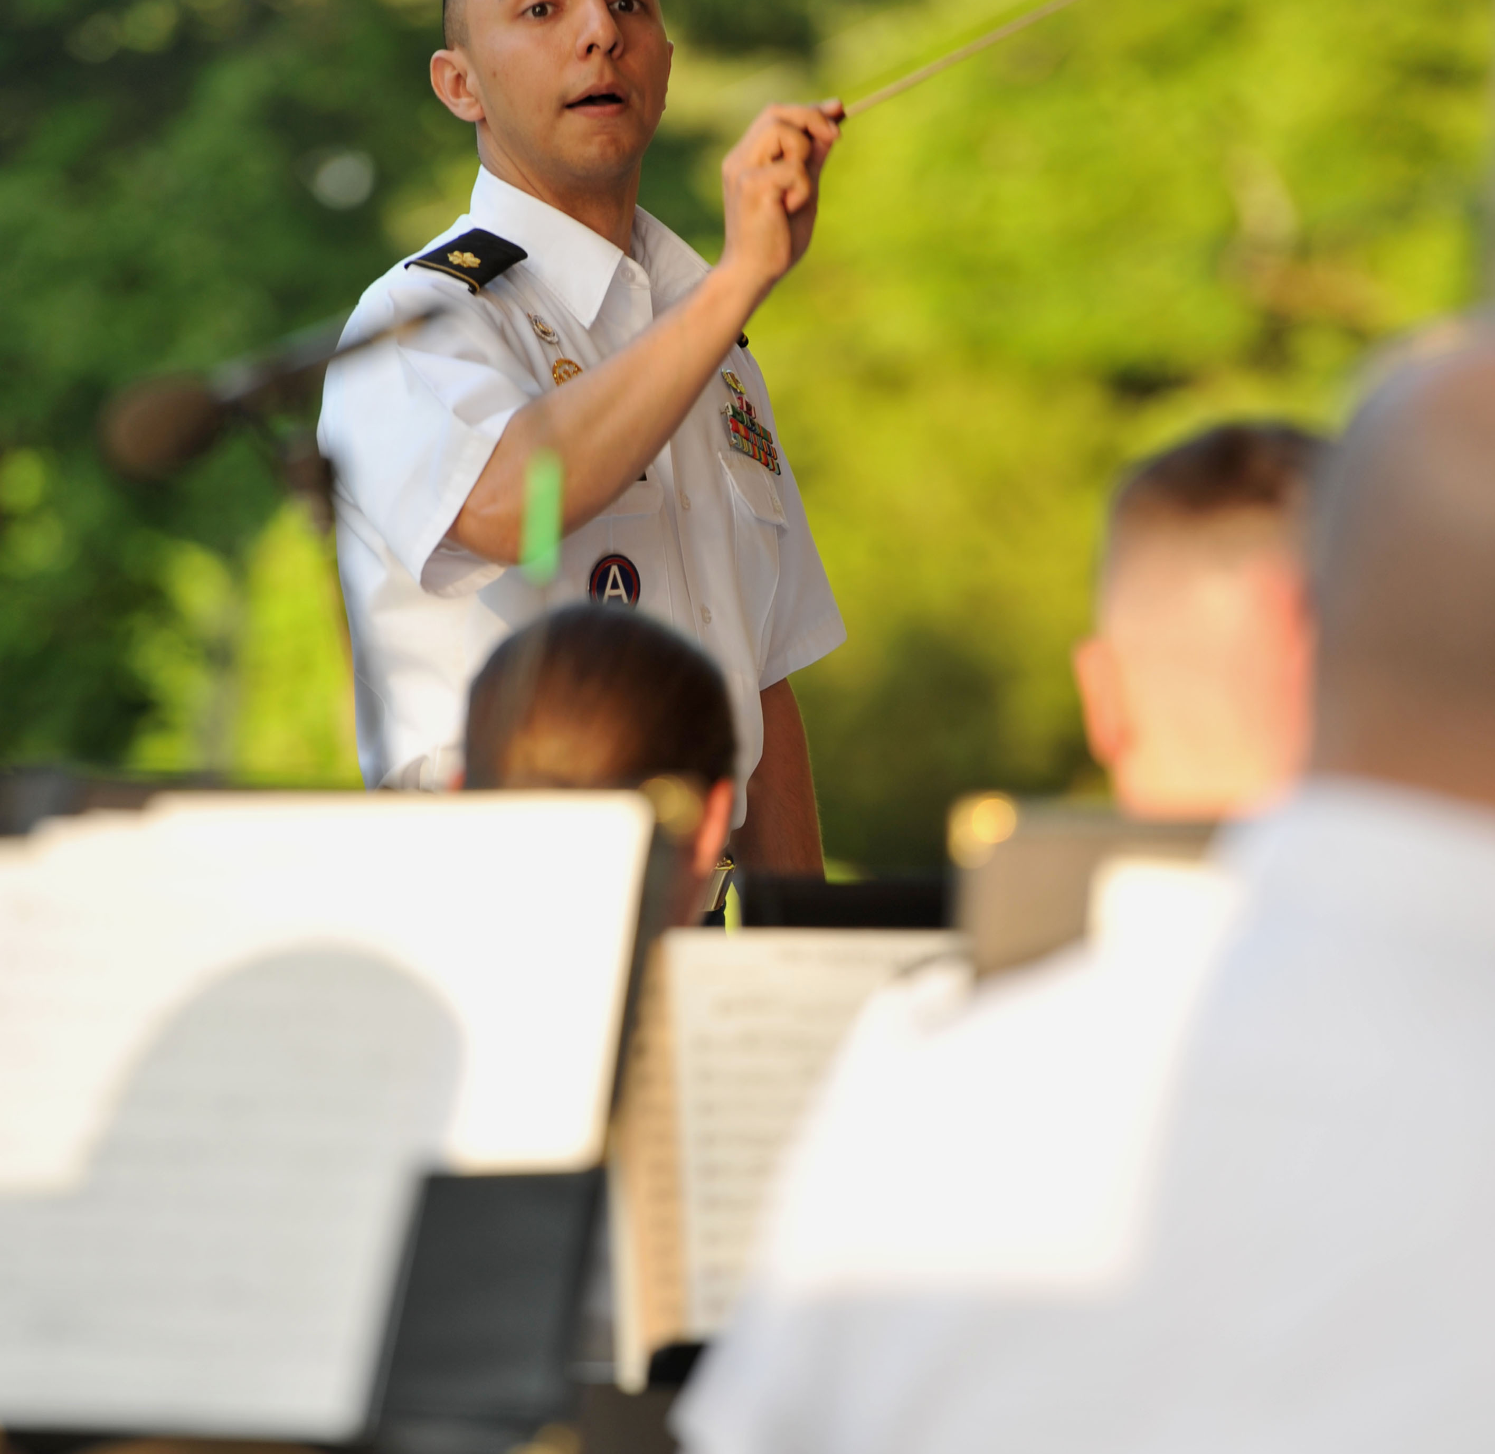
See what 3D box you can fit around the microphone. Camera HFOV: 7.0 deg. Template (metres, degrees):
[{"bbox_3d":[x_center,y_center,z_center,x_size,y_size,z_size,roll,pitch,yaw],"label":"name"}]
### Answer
[{"bbox_3d":[-0.263,-0.191,6.750,0.195,0.054,0.052,-22,3,-13],"label":"microphone"}]

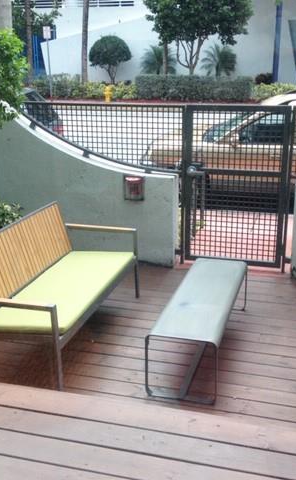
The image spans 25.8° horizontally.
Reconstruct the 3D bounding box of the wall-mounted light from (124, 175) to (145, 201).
[{"bbox_3d":[-0.128,-0.479,5.900,0.165,0.225,0.100,5,17,16],"label":"wall-mounted light"}]

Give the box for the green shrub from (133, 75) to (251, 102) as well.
[{"bbox_3d":[1.925,-6.143,25.774,4.368,1.020,1.200,5,17,16],"label":"green shrub"}]

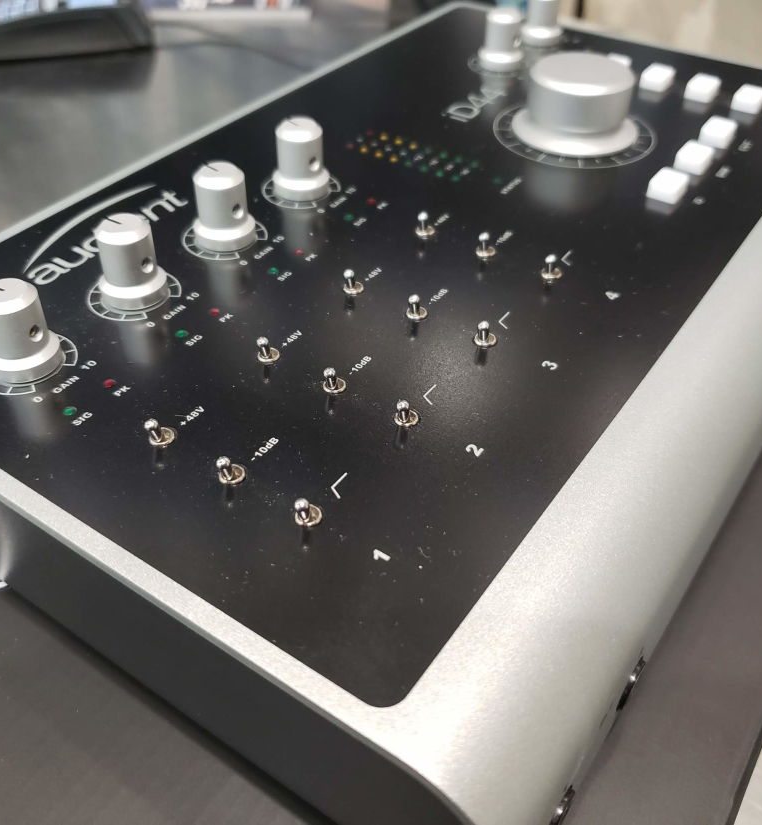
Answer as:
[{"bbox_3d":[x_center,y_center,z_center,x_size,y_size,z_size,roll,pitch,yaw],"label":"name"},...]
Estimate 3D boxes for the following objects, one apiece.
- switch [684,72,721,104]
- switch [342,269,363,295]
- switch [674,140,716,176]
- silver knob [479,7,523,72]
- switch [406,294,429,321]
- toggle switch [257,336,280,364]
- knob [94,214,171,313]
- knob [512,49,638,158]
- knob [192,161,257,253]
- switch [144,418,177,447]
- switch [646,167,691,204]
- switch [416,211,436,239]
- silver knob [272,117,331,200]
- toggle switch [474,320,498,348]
[{"bbox_3d":[0.102,-0.102,0.261,0.009,0.006,0.008,25,49,26],"label":"switch"},{"bbox_3d":[-0.006,-0.031,0.189,0.005,0.007,0.005,25,46,26],"label":"switch"},{"bbox_3d":[0.088,-0.072,0.232,0.008,0.005,0.008,25,46,26],"label":"switch"},{"bbox_3d":[0.041,-0.127,0.279,0.015,0.017,0.015,-1,43,1],"label":"silver knob"},{"bbox_3d":[0.007,-0.023,0.177,0.005,0.007,0.006,25,49,26],"label":"switch"},{"bbox_3d":[-0.024,-0.014,0.171,0.005,0.007,0.005,25,46,26],"label":"toggle switch"},{"bbox_3d":[-0.055,-0.033,0.180,0.015,0.017,0.015,-1,43,1],"label":"knob"},{"bbox_3d":[0.057,-0.090,0.240,0.037,0.018,0.037,-1,43,1],"label":"knob"},{"bbox_3d":[-0.038,-0.050,0.198,0.015,0.017,0.015,-1,43,1],"label":"knob"},{"bbox_3d":[-0.041,0.003,0.154,0.005,0.007,0.005,25,46,26],"label":"switch"},{"bbox_3d":[0.077,-0.060,0.220,0.008,0.005,0.008,25,46,26],"label":"switch"},{"bbox_3d":[0.011,-0.047,0.207,0.005,0.007,0.005,0,41,0],"label":"switch"},{"bbox_3d":[-0.021,-0.066,0.215,0.015,0.017,0.015,-1,43,1],"label":"silver knob"},{"bbox_3d":[0.022,-0.017,0.174,0.005,0.007,0.005,0,41,0],"label":"toggle switch"}]

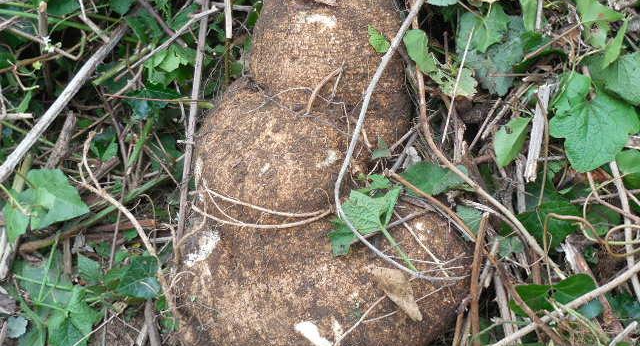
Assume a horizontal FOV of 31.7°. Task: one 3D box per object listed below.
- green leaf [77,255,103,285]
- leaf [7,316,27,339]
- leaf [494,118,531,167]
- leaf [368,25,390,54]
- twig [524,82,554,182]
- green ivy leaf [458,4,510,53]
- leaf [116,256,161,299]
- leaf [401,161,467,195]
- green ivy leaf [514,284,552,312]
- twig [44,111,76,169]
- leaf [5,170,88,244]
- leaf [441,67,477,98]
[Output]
[{"bbox_3d":[-0.216,0.091,1.058,0.026,0.009,0.032,-18,65,-9],"label":"green leaf"},{"bbox_3d":[-0.280,0.142,1.039,0.018,0.006,0.025,10,67,4],"label":"leaf"},{"bbox_3d":[0.184,-0.029,1.078,0.031,0.014,0.054,24,66,-3],"label":"leaf"},{"bbox_3d":[0.065,-0.146,1.230,0.022,0.008,0.032,-27,80,-26],"label":"leaf"},{"bbox_3d":[0.243,-0.046,1.247,0.014,0.014,0.127,12,64,6],"label":"twig"},{"bbox_3d":[0.192,-0.169,1.318,0.061,0.018,0.067,3,66,1],"label":"green ivy leaf"},{"bbox_3d":[-0.167,0.096,1.039,0.042,0.016,0.045,11,64,6],"label":"leaf"},{"bbox_3d":[0.118,0.006,1.177,0.069,0.018,0.039,-2,60,-1],"label":"leaf"},{"bbox_3d":[0.195,0.114,1.029,0.037,0.012,0.028,-14,64,-7],"label":"green ivy leaf"},{"bbox_3d":[-0.255,-0.032,1.107,0.012,0.014,0.071,17,61,9],"label":"twig"},{"bbox_3d":[-0.287,0.035,1.179,0.087,0.025,0.081,-6,65,-3],"label":"leaf"},{"bbox_3d":[0.137,-0.090,1.117,0.038,0.011,0.031,22,68,9],"label":"leaf"}]

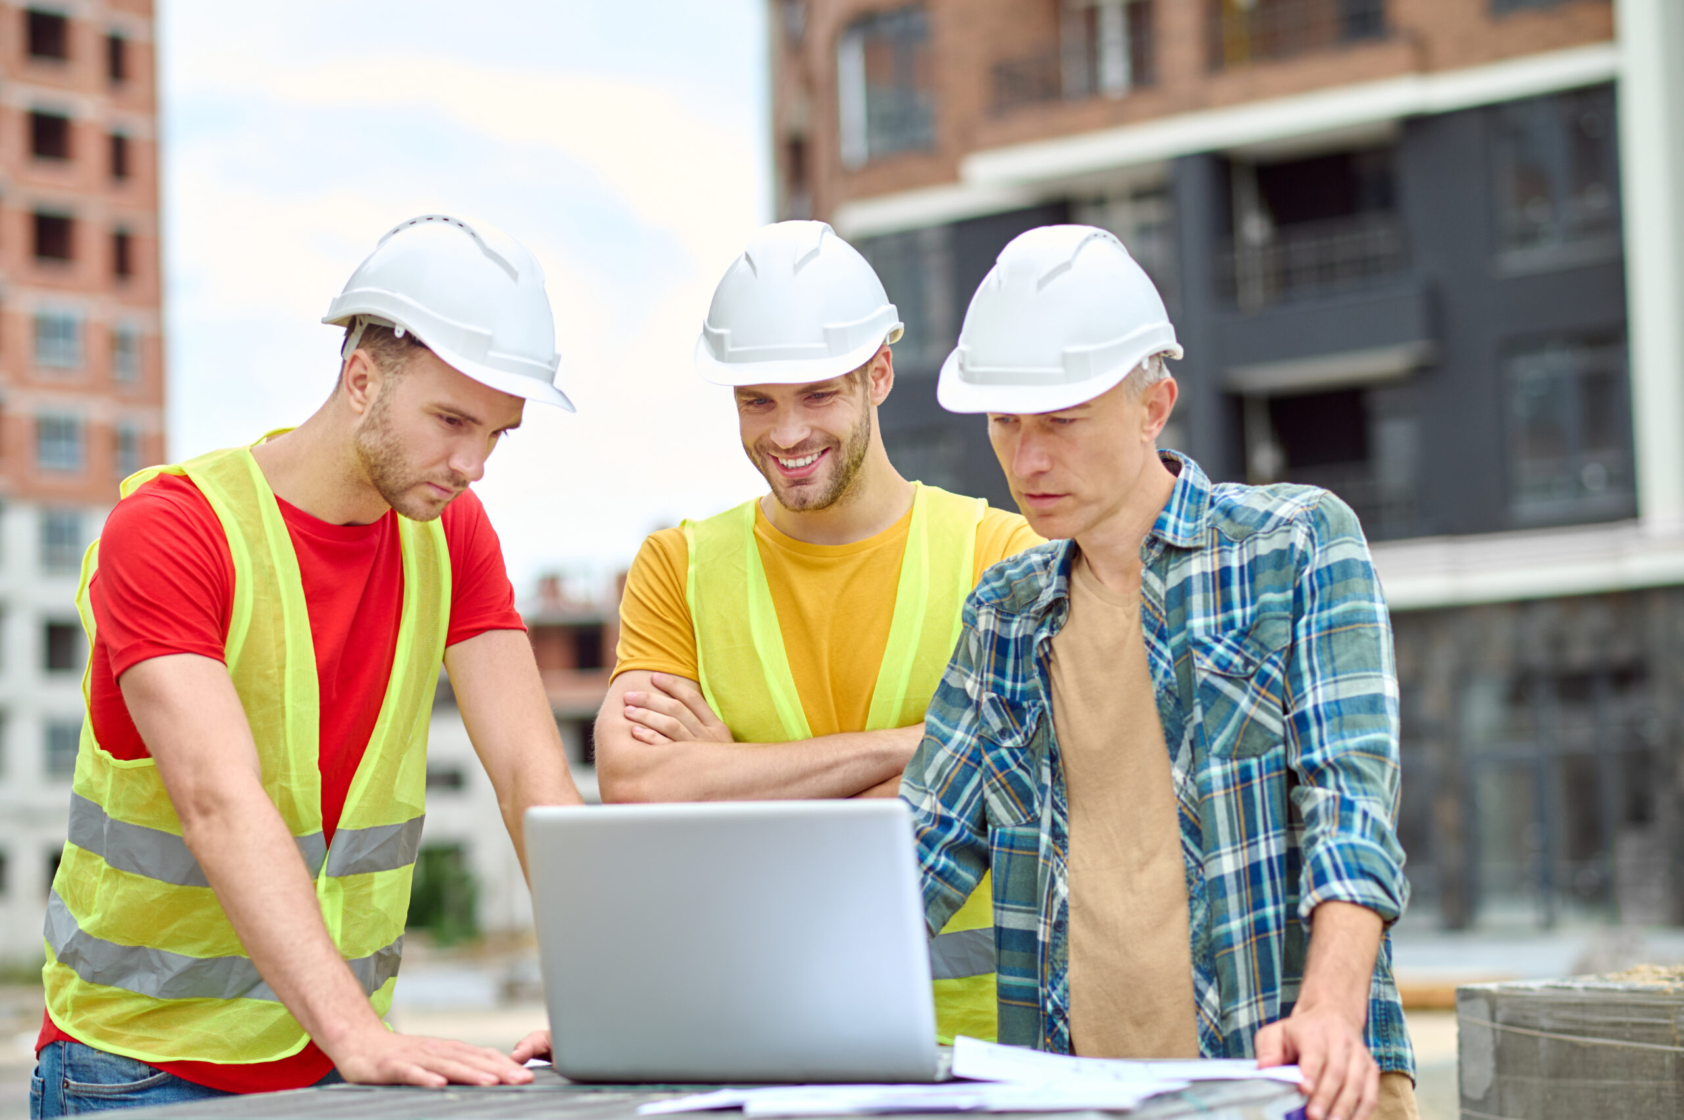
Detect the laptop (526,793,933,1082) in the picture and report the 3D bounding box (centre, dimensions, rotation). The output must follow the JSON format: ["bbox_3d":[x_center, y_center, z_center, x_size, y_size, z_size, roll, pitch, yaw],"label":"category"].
[{"bbox_3d":[-0.063,0.364,3.845,0.380,0.265,0.290,-3,-5,18],"label":"laptop"}]

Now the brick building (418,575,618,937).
[{"bbox_3d":[-11.498,7.079,145.000,15.000,13.000,12.000,-2,-4,0],"label":"brick building"}]

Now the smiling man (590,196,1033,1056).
[{"bbox_3d":[0.003,0.536,4.181,0.560,1.800,0.380,-3,-4,9],"label":"smiling man"}]

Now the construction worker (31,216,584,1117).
[{"bbox_3d":[-0.514,0.535,3.913,0.580,1.760,0.550,-6,-6,43],"label":"construction worker"}]

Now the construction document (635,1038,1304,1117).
[{"bbox_3d":[0.122,0.457,3.500,0.570,0.045,0.420,-2,-4,6],"label":"construction document"}]

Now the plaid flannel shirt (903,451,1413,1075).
[{"bbox_3d":[0.316,0.203,3.970,0.480,0.640,0.340,-4,-5,22],"label":"plaid flannel shirt"}]

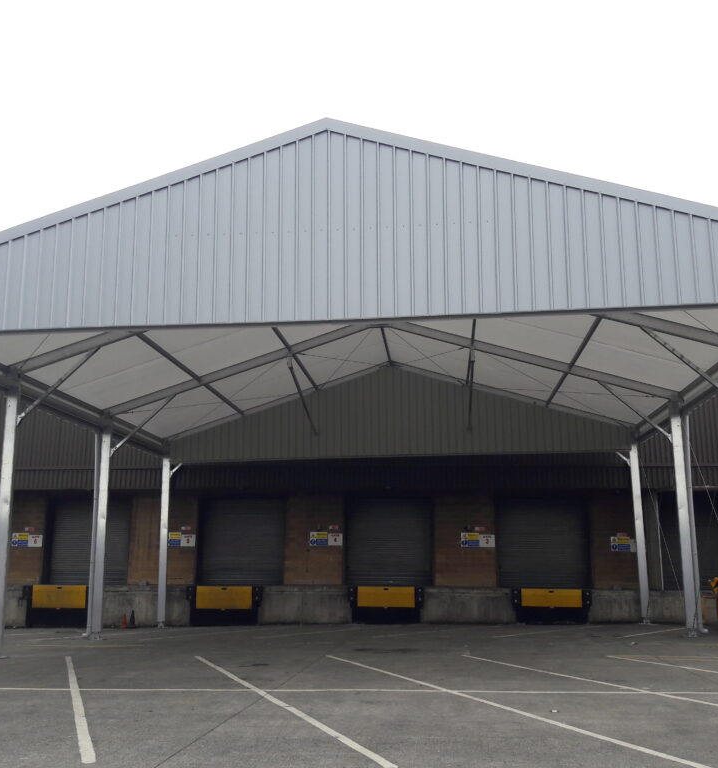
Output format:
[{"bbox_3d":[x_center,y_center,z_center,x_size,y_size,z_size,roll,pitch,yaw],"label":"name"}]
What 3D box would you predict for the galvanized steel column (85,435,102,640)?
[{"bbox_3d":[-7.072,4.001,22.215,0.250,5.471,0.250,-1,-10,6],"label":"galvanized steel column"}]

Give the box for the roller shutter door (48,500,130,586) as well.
[{"bbox_3d":[-9.186,5.377,28.082,2.960,2.825,0.120,-1,-10,6],"label":"roller shutter door"}]

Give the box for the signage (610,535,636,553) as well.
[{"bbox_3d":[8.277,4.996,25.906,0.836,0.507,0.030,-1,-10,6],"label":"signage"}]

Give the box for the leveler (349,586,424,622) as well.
[{"bbox_3d":[0.861,6.933,25.925,2.330,1.120,0.500,-2,-13,6],"label":"leveler"}]

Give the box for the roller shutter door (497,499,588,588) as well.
[{"bbox_3d":[5.765,4.997,25.950,2.800,2.820,0.200,-2,-13,6],"label":"roller shutter door"}]

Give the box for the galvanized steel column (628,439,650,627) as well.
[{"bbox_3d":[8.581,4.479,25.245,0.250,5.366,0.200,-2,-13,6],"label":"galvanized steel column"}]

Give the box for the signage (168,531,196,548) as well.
[{"bbox_3d":[-5.828,5.077,27.044,1.030,0.500,0.040,-2,-13,6],"label":"signage"}]

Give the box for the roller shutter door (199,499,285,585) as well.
[{"bbox_3d":[-3.865,5.229,27.528,2.911,2.819,0.120,-1,-10,6],"label":"roller shutter door"}]

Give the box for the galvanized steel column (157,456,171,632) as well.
[{"bbox_3d":[-6.343,5.091,26.993,0.230,5.454,0.230,-1,-10,6],"label":"galvanized steel column"}]

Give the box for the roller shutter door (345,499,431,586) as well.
[{"bbox_3d":[0.991,5.148,27.014,2.804,2.798,0.120,-1,-10,6],"label":"roller shutter door"}]

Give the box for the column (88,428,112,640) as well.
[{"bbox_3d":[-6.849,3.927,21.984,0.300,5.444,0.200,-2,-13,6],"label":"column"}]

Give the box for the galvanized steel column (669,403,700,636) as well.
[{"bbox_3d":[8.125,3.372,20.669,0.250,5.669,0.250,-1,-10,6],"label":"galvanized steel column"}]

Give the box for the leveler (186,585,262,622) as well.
[{"bbox_3d":[-4.286,7.085,26.493,2.450,1.120,0.500,-2,-13,6],"label":"leveler"}]

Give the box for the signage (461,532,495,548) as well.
[{"bbox_3d":[3.747,4.907,25.971,1.050,0.500,0.040,-2,-13,6],"label":"signage"}]

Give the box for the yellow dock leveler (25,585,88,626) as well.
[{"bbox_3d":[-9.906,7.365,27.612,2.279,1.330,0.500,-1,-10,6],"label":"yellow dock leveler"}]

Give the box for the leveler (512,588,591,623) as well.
[{"bbox_3d":[5.899,6.818,25.383,2.420,1.080,0.500,-2,-13,6],"label":"leveler"}]

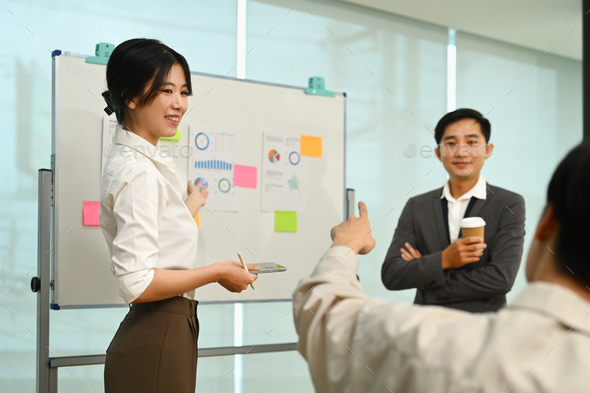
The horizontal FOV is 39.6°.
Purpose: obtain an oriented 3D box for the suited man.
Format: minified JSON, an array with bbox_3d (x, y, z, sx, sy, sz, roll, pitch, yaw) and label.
[{"bbox_3d":[0.573,0.535,2.905,0.510,1.700,0.380,0,-2,29],"label":"suited man"}]

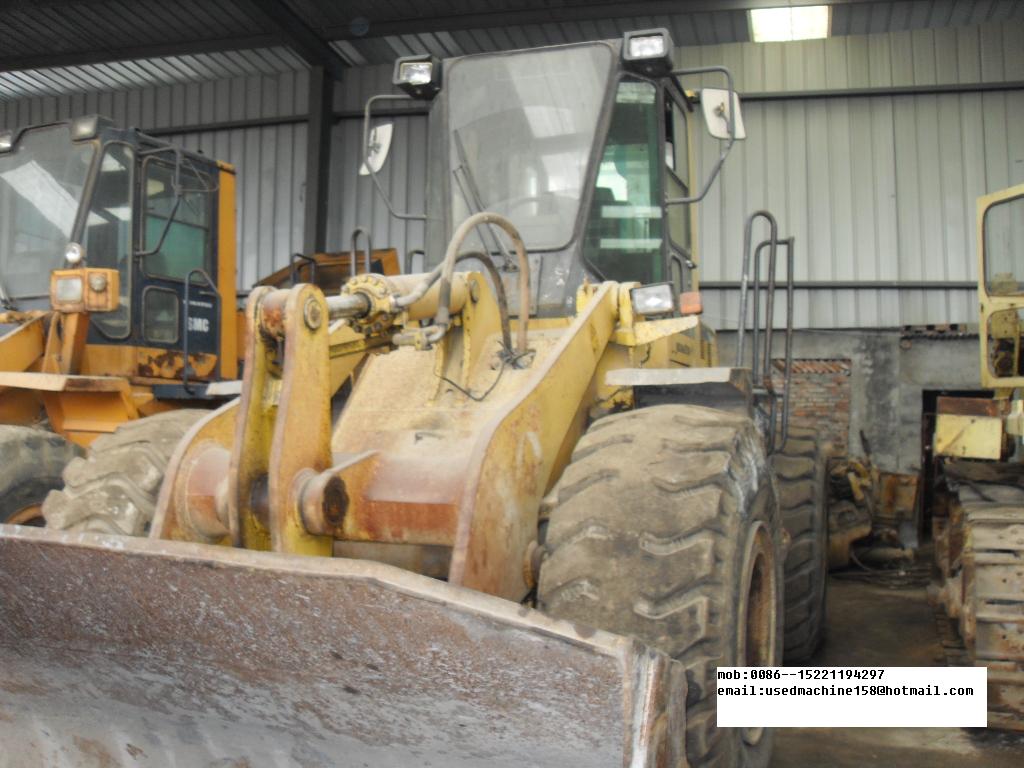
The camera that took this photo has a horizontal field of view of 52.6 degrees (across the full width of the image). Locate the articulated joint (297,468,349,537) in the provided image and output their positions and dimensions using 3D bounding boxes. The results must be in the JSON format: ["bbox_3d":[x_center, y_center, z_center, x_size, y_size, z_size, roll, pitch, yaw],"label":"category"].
[{"bbox_3d":[-0.591,0.369,3.228,0.115,0.195,0.190,-1,-3,20],"label":"articulated joint"}]

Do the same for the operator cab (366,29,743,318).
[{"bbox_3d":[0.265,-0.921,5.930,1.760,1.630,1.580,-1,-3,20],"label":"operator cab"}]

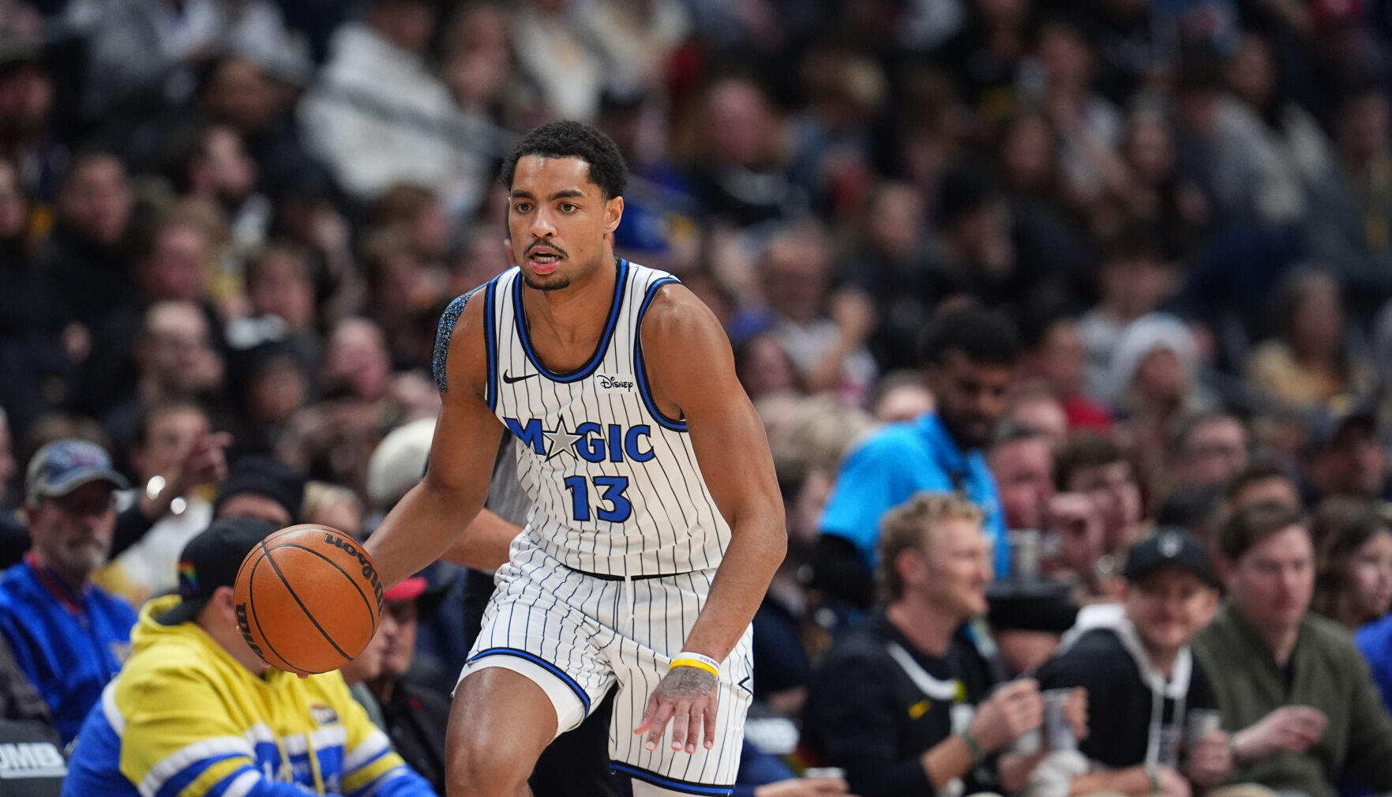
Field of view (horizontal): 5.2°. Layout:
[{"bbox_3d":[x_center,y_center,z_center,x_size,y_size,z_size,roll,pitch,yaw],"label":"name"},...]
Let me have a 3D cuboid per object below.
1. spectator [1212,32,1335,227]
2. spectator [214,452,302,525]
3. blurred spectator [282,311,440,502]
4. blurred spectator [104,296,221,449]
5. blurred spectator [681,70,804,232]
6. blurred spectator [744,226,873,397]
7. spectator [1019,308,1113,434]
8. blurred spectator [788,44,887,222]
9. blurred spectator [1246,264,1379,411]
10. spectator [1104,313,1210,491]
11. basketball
[{"bbox_3d":[1.767,-0.473,46.700,0.550,1.270,0.800,1,-1,-42],"label":"spectator"},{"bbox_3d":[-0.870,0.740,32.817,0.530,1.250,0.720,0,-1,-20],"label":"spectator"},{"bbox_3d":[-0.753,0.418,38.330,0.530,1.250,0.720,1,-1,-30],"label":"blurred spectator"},{"bbox_3d":[-1.225,0.388,38.200,0.540,1.270,0.800,1,-1,-42],"label":"blurred spectator"},{"bbox_3d":[0.203,-0.267,42.323,0.530,1.250,0.720,1,-1,-25],"label":"blurred spectator"},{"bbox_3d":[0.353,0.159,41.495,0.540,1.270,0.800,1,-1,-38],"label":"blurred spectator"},{"bbox_3d":[1.036,0.403,38.359,0.720,1.250,0.530,-1,-2,45],"label":"spectator"},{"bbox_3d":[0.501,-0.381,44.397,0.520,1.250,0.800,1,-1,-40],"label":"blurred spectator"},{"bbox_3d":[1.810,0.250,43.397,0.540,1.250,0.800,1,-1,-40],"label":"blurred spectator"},{"bbox_3d":[1.289,0.398,40.397,0.520,1.250,0.800,1,-1,-40],"label":"spectator"},{"bbox_3d":[-0.617,0.320,24.650,0.240,0.240,0.240,0,-1,0],"label":"basketball"}]

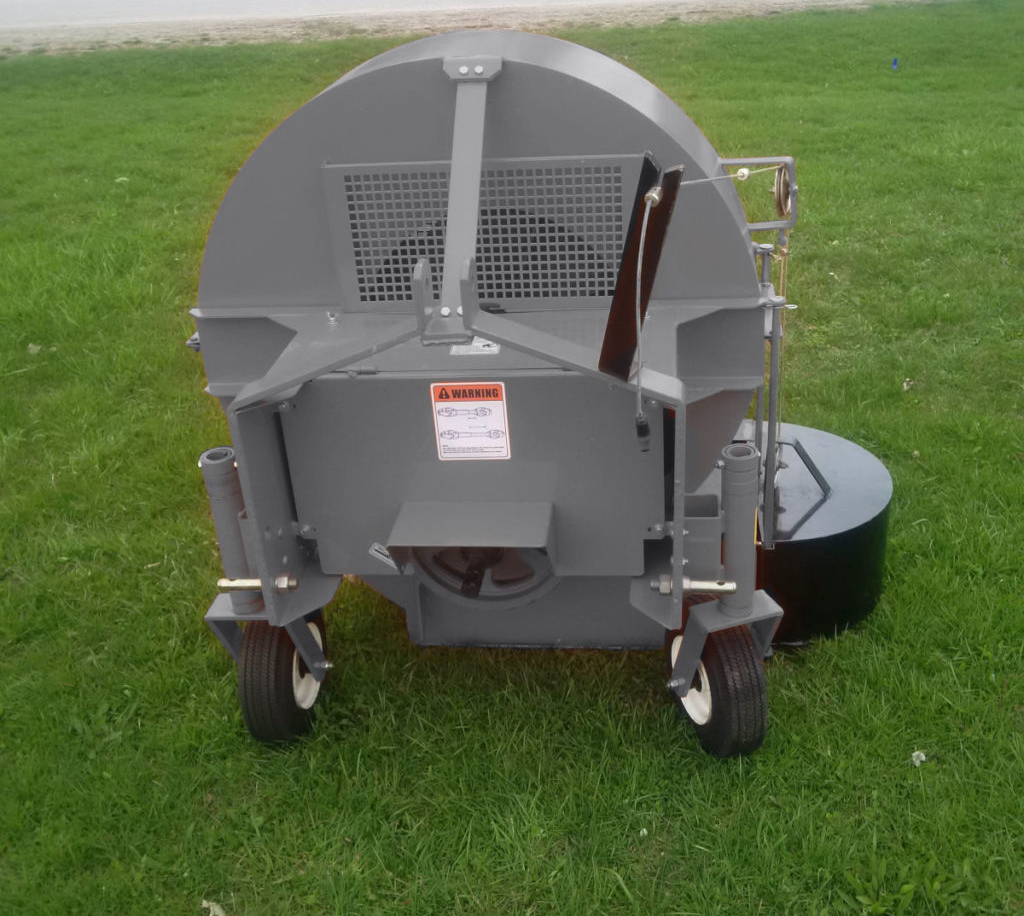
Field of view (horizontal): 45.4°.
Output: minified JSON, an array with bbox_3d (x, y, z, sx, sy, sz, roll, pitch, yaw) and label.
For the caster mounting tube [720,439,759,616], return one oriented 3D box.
[{"bbox_3d":[0.386,0.129,2.075,0.062,0.310,0.062,0,27,8],"label":"caster mounting tube"}]

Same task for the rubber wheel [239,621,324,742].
[{"bbox_3d":[-0.453,0.416,2.459,0.092,0.302,0.302,0,27,9],"label":"rubber wheel"}]

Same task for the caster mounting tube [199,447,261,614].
[{"bbox_3d":[-0.500,0.132,2.196,0.062,0.310,0.062,0,27,8],"label":"caster mounting tube"}]

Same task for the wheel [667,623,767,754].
[{"bbox_3d":[0.387,0.414,2.334,0.092,0.302,0.302,-11,28,-14],"label":"wheel"}]

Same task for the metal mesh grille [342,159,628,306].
[{"bbox_3d":[-0.048,-0.410,2.264,0.530,0.265,0.012,0,27,8],"label":"metal mesh grille"}]

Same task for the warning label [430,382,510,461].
[{"bbox_3d":[-0.069,-0.061,2.090,0.127,0.146,0.002,0,27,8],"label":"warning label"}]

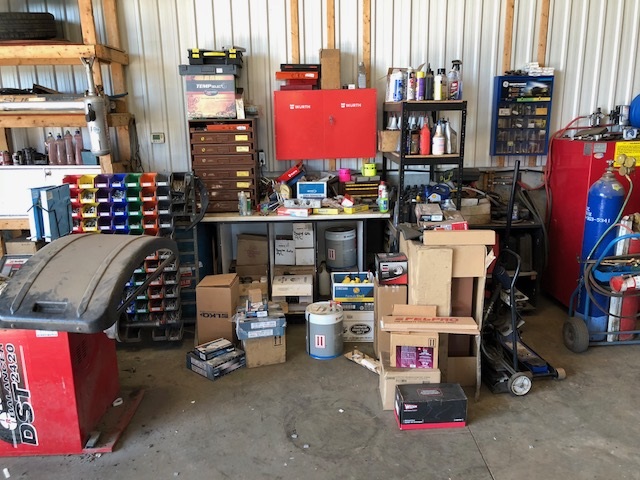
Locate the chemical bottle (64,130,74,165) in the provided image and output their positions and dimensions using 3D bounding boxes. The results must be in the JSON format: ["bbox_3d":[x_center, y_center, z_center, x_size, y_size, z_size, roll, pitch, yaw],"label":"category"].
[{"bbox_3d":[-2.006,-0.740,4.150,0.066,0.268,0.066,-1,14,-1],"label":"chemical bottle"}]

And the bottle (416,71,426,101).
[{"bbox_3d":[0.748,-1.141,3.843,0.066,0.208,0.066,-1,14,1],"label":"bottle"}]

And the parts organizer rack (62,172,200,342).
[{"bbox_3d":[-1.382,0.147,3.877,0.880,1.280,0.380,-1,14,1],"label":"parts organizer rack"}]

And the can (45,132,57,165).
[{"bbox_3d":[-2.396,-0.812,4.608,0.070,0.283,0.070,-1,13,0],"label":"can"}]

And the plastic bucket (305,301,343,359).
[{"bbox_3d":[0.029,0.684,3.905,0.287,0.348,0.287,-1,13,0],"label":"plastic bucket"}]

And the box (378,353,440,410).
[{"bbox_3d":[0.557,0.886,3.253,0.329,0.240,0.286,-1,13,1],"label":"box"}]

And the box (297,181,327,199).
[{"bbox_3d":[-0.070,-0.462,4.742,0.267,0.158,0.190,-1,14,-1],"label":"box"}]

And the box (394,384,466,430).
[{"bbox_3d":[0.634,0.951,2.971,0.369,0.169,0.180,-1,14,-1],"label":"box"}]

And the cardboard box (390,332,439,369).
[{"bbox_3d":[0.588,0.641,3.266,0.286,0.230,0.260,1,14,7],"label":"cardboard box"}]

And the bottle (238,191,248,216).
[{"bbox_3d":[-0.615,-0.294,4.165,0.063,0.205,0.063,-1,14,1],"label":"bottle"}]

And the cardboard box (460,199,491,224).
[{"bbox_3d":[1.318,-0.256,4.500,0.265,0.198,0.260,-1,13,0],"label":"cardboard box"}]

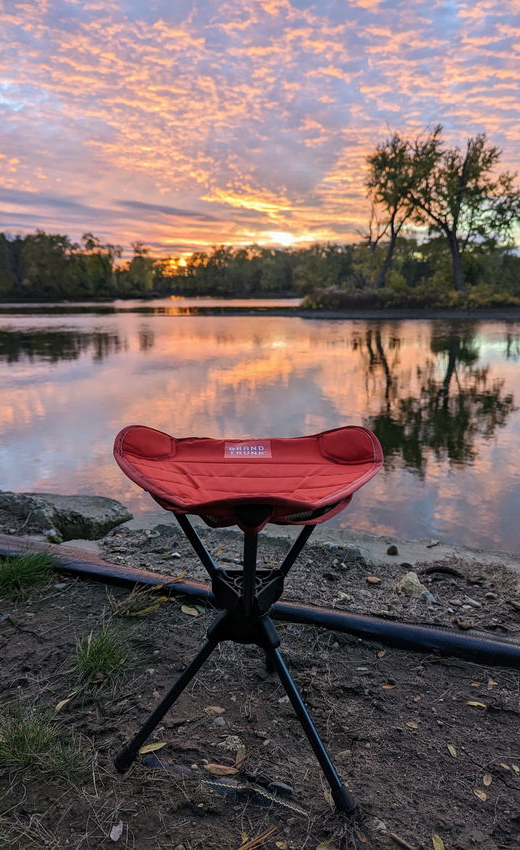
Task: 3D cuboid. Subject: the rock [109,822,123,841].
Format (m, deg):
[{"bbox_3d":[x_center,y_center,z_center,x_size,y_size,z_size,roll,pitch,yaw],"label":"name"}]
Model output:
[{"bbox_3d":[-0.185,0.523,0.760,0.013,0.009,0.022,4,13,17],"label":"rock"}]

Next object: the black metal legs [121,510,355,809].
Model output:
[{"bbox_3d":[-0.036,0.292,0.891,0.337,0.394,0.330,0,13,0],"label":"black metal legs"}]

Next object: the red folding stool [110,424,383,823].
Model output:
[{"bbox_3d":[-0.014,0.257,0.845,0.415,0.483,0.398,0,13,0],"label":"red folding stool"}]

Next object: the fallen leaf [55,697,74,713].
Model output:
[{"bbox_3d":[-0.327,0.468,0.988,0.013,0.008,0.036,7,15,29],"label":"fallen leaf"}]

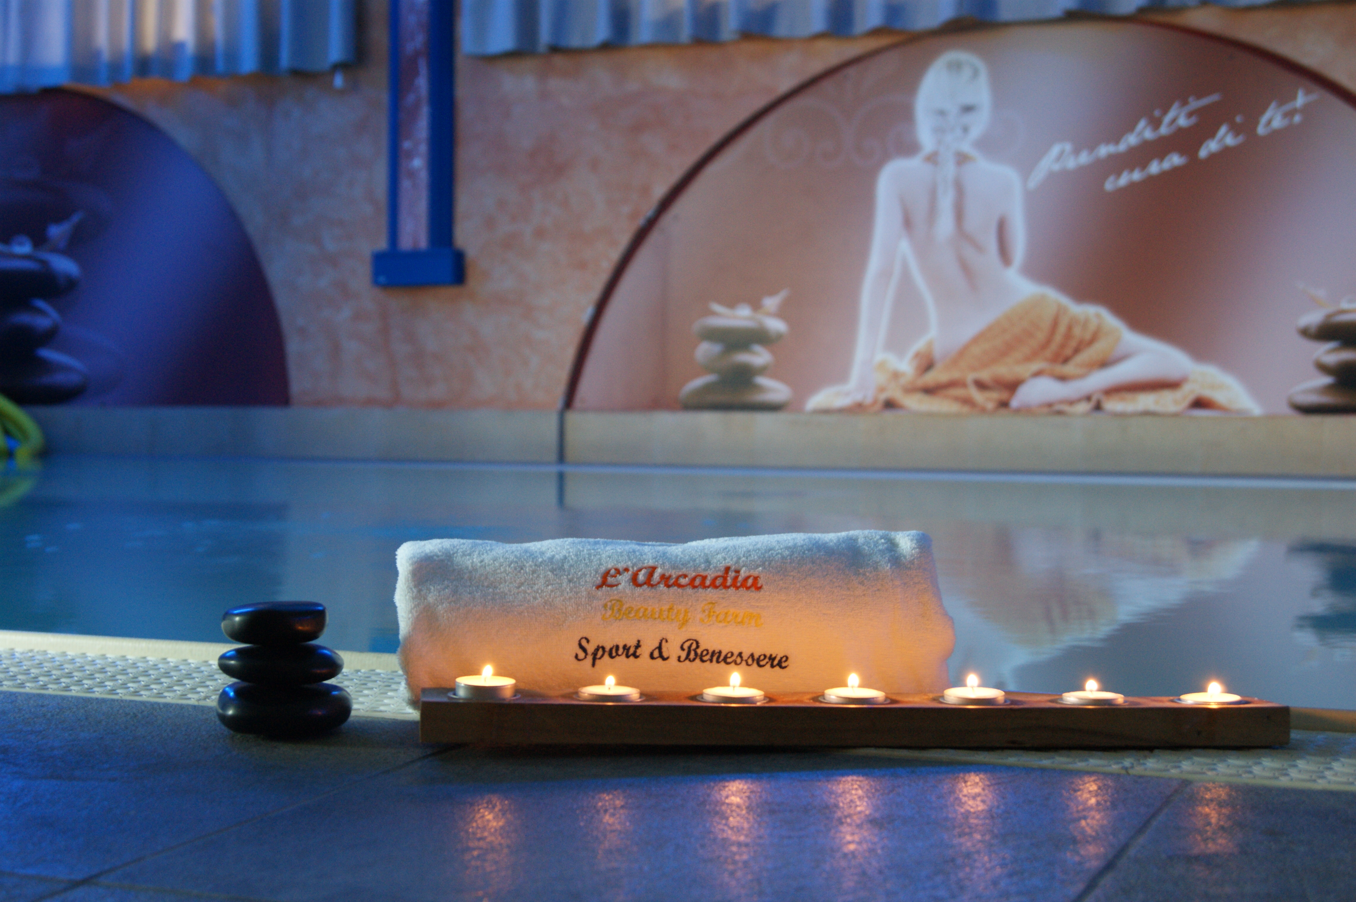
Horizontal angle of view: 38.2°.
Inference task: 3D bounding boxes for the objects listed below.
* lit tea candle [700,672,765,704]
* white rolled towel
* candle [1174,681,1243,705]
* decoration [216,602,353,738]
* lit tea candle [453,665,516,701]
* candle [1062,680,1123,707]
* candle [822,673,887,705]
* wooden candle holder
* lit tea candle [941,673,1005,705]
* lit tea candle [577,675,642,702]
[{"bbox_3d":[0.034,0.147,1.206,0.038,0.021,0.038,0,2,0],"label":"lit tea candle"},{"bbox_3d":[-0.002,0.116,1.333,0.372,0.112,0.120,0,2,1],"label":"white rolled towel"},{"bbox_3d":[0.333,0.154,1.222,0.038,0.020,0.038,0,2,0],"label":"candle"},{"bbox_3d":[-0.246,0.135,1.222,0.084,0.082,0.076,0,2,-11],"label":"decoration"},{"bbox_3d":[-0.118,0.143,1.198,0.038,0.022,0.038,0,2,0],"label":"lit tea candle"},{"bbox_3d":[0.258,0.153,1.218,0.038,0.020,0.038,0,2,0],"label":"candle"},{"bbox_3d":[0.109,0.148,1.210,0.038,0.021,0.038,0,2,0],"label":"candle"},{"bbox_3d":[0.109,0.164,1.210,0.527,0.025,0.060,1,2,-3],"label":"wooden candle holder"},{"bbox_3d":[0.184,0.149,1.214,0.038,0.021,0.038,0,2,0],"label":"lit tea candle"},{"bbox_3d":[-0.042,0.148,1.202,0.038,0.020,0.038,0,2,0],"label":"lit tea candle"}]

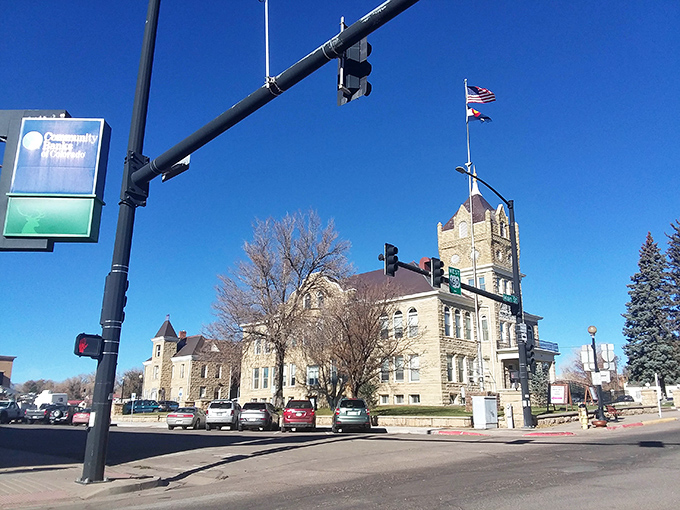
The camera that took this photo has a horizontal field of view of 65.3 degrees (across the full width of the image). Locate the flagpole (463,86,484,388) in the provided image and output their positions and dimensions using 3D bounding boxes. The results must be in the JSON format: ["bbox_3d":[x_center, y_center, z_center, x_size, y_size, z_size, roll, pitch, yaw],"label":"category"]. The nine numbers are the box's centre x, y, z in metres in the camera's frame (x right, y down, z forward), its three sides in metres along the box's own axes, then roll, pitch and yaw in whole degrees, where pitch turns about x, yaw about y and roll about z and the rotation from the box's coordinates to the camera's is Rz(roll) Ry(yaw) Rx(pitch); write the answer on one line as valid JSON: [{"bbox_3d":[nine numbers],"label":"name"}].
[{"bbox_3d":[9.702,-2.004,38.512,0.300,24.616,0.300,0,-16,0],"label":"flagpole"}]

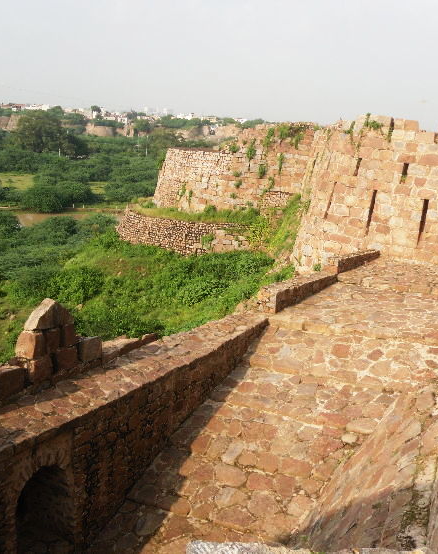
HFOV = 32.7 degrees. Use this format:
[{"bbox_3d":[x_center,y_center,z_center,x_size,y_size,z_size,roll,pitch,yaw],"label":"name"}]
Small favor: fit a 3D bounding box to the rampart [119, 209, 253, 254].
[{"bbox_3d":[-2.517,-3.319,54.446,9.800,2.700,4.400,8,12,17],"label":"rampart"}]

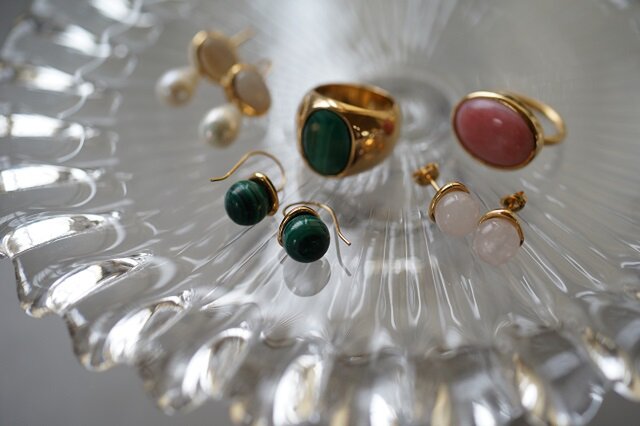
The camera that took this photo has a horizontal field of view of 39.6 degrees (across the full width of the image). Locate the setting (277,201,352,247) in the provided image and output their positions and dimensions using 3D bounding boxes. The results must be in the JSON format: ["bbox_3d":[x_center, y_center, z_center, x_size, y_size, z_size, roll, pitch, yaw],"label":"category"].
[{"bbox_3d":[-0.002,0.002,0.160,0.012,0.009,0.014,-13,43,-15],"label":"setting"}]

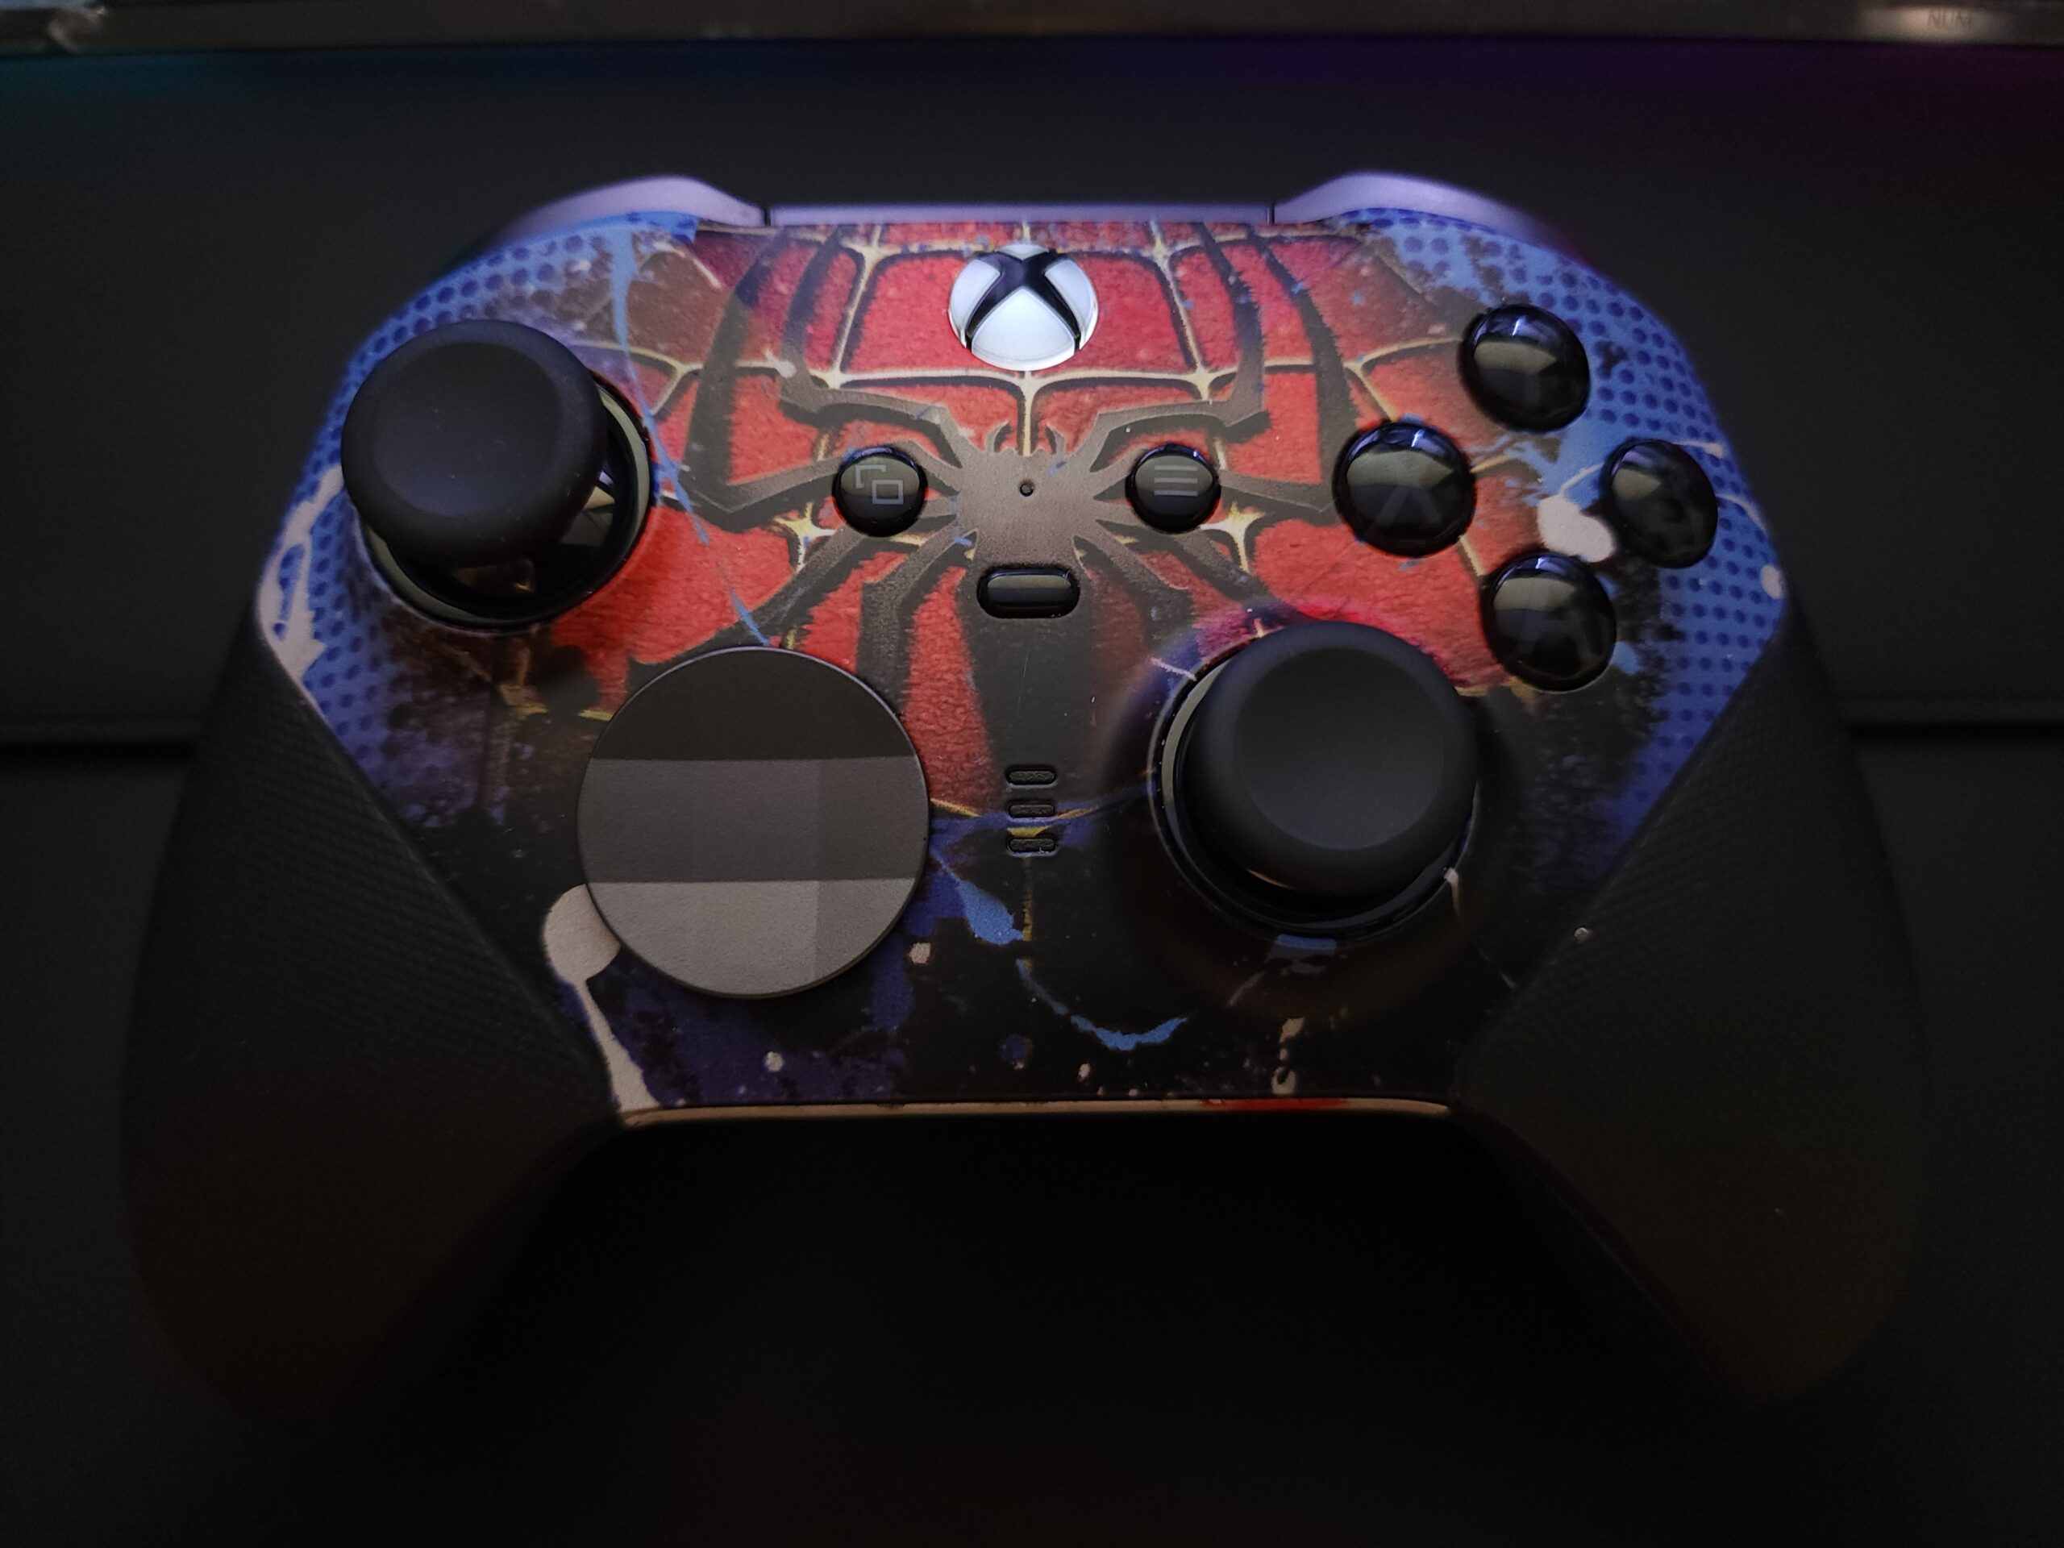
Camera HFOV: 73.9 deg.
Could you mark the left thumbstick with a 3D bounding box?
[{"bbox_3d":[-0.039,-0.022,0.098,0.021,0.011,0.021,0,76,0],"label":"left thumbstick"}]

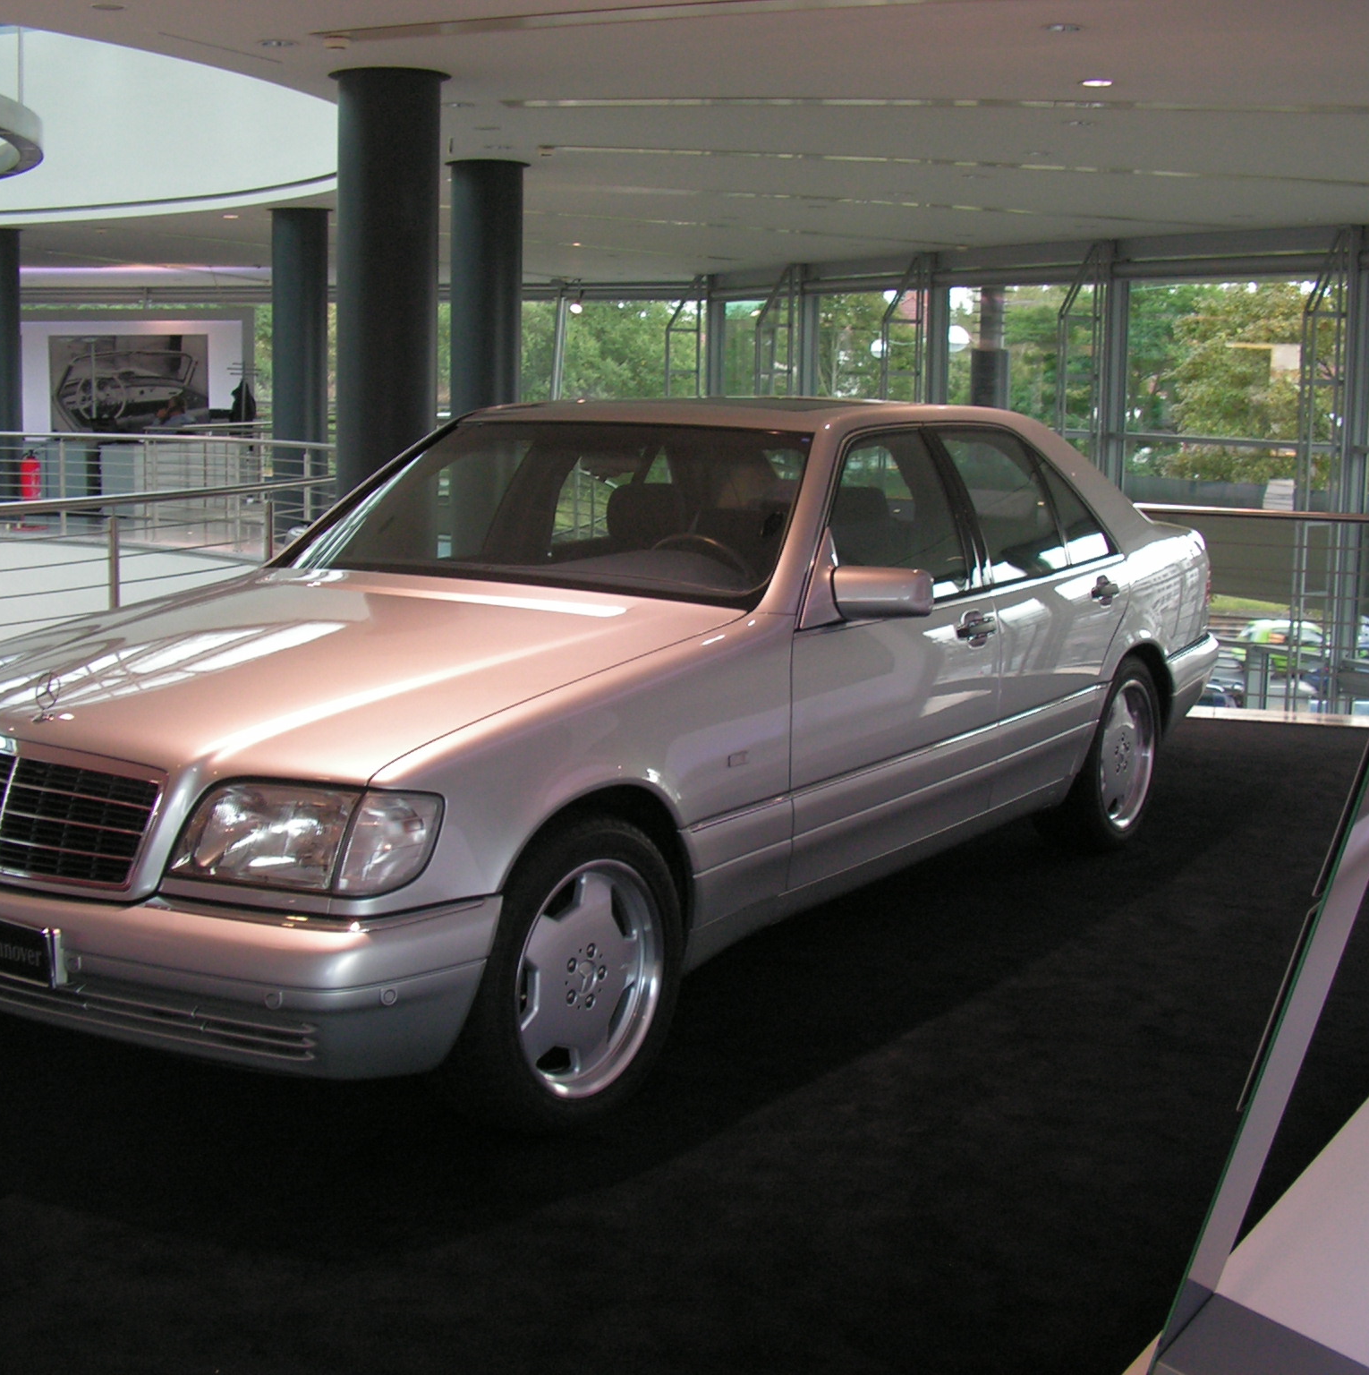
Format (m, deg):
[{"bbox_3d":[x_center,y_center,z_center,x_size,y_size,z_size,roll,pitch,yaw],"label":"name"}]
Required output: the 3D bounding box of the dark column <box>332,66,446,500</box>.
[{"bbox_3d":[-1.514,-1.568,9.803,0.540,3.146,0.540,0,9,0],"label":"dark column"}]

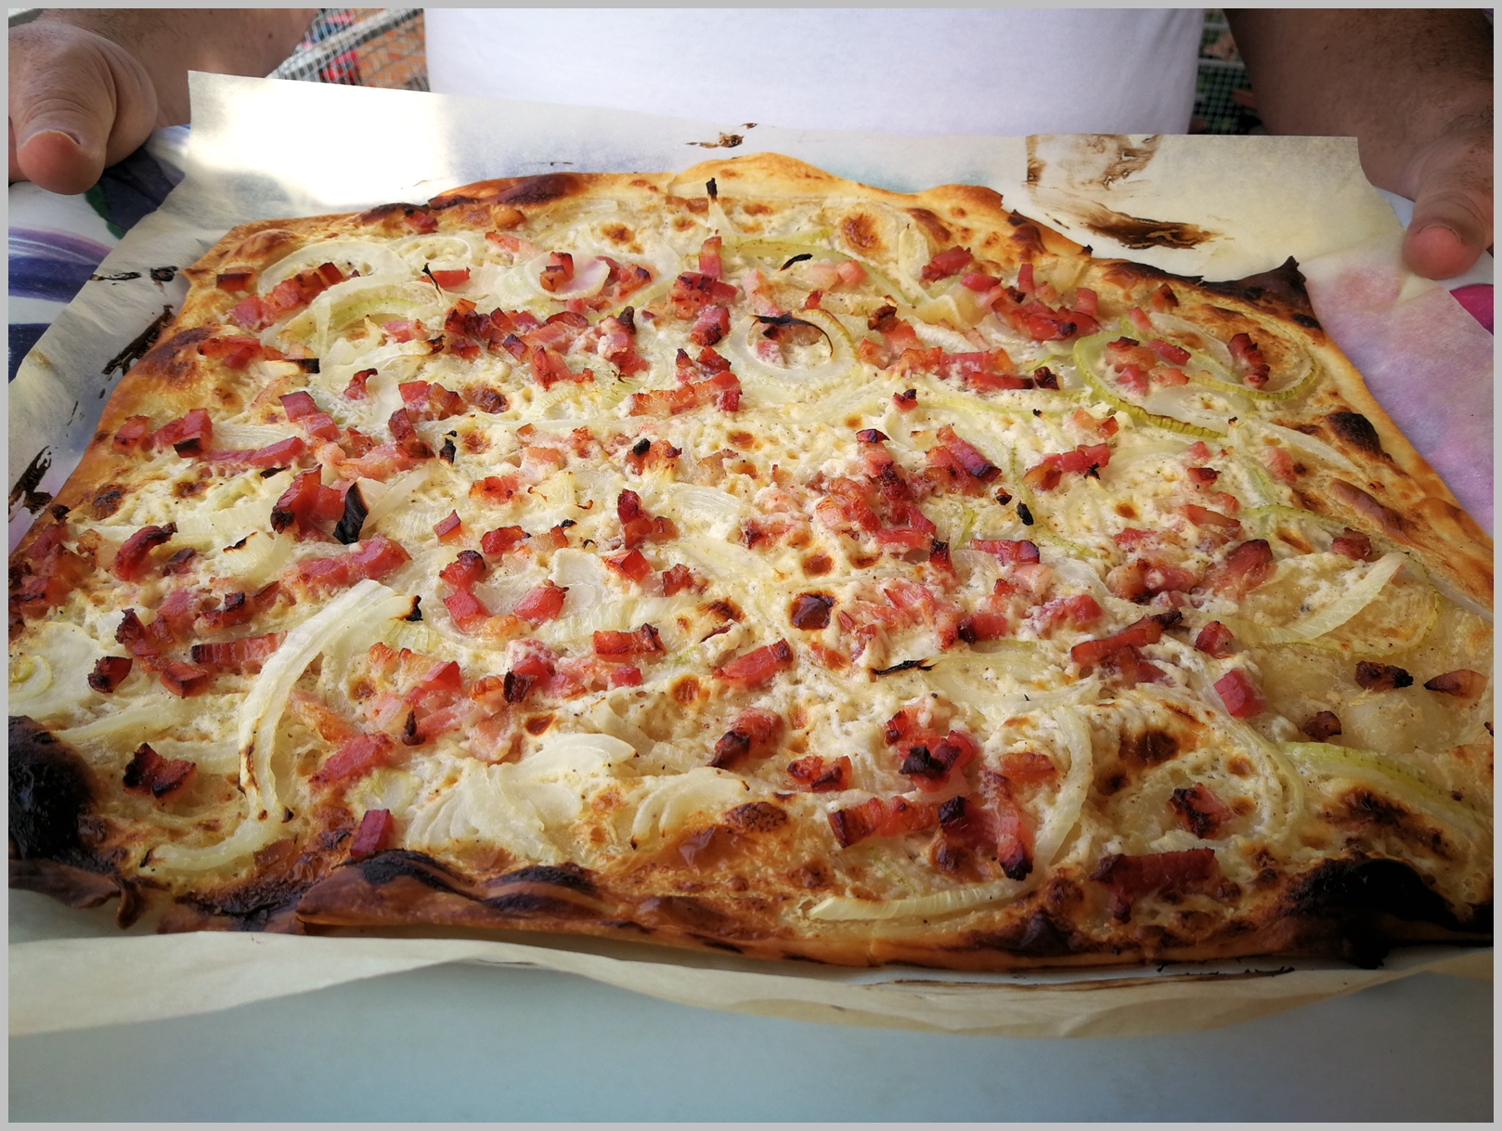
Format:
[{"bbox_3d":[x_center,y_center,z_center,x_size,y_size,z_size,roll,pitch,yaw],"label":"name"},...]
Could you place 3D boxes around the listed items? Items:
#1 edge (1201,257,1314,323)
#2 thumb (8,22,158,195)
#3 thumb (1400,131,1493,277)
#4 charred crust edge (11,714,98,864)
[{"bbox_3d":[0.153,-0.084,0.355,0.034,0.013,0.018,2,43,2],"label":"edge"},{"bbox_3d":[-0.212,-0.142,0.365,0.034,0.029,0.062,-11,54,-11],"label":"thumb"},{"bbox_3d":[0.222,-0.114,0.370,0.026,0.025,0.060,9,54,9],"label":"thumb"},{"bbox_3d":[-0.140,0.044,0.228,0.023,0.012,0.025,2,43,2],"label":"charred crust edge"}]

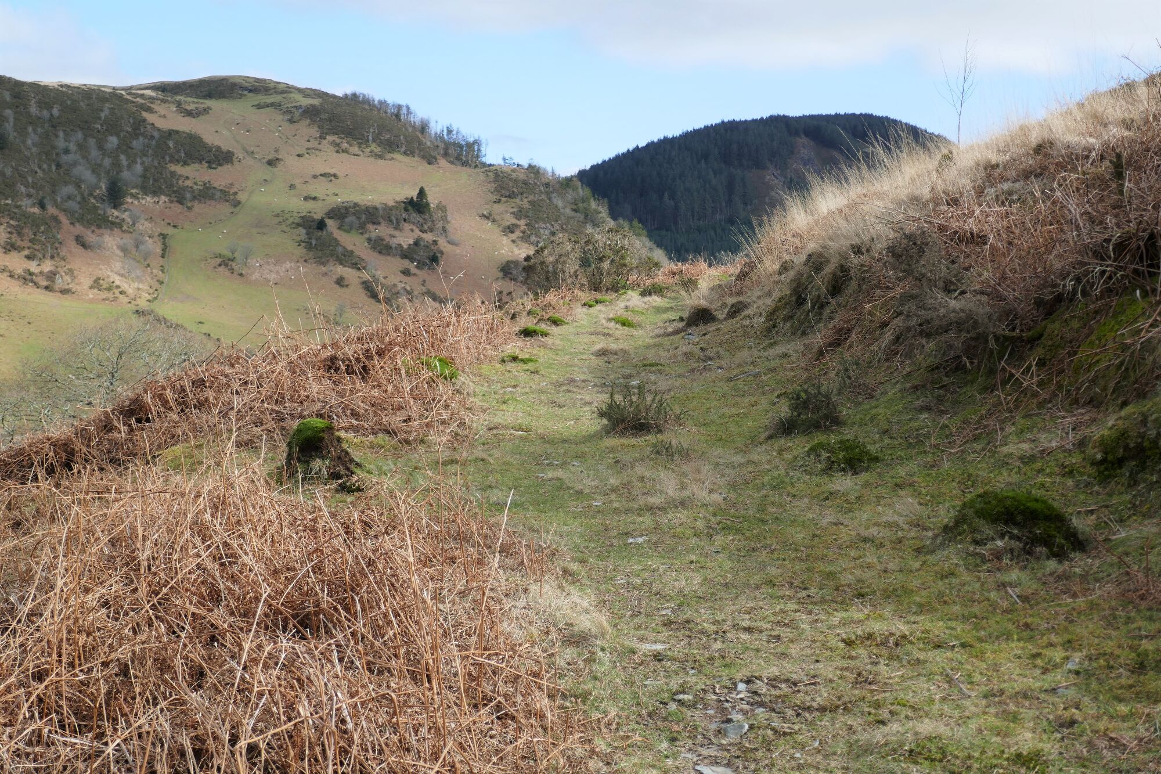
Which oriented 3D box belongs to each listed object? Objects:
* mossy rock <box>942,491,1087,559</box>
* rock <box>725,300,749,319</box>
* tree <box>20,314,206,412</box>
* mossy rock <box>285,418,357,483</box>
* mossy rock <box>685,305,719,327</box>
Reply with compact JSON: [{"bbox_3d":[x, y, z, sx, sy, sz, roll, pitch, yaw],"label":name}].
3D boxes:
[{"bbox_3d":[2.127,0.671,7.900,0.690,0.310,0.570,0,3,0],"label":"mossy rock"},{"bbox_3d":[3.114,-1.531,32.000,0.500,0.380,0.500,0,3,0],"label":"rock"},{"bbox_3d":[-15.934,-0.248,55.000,6.300,4.900,6.000,0,3,0],"label":"tree"},{"bbox_3d":[-1.705,0.424,10.600,0.470,0.430,0.440,0,3,0],"label":"mossy rock"},{"bbox_3d":[2.215,-1.287,29.500,0.630,0.400,0.580,0,3,0],"label":"mossy rock"}]

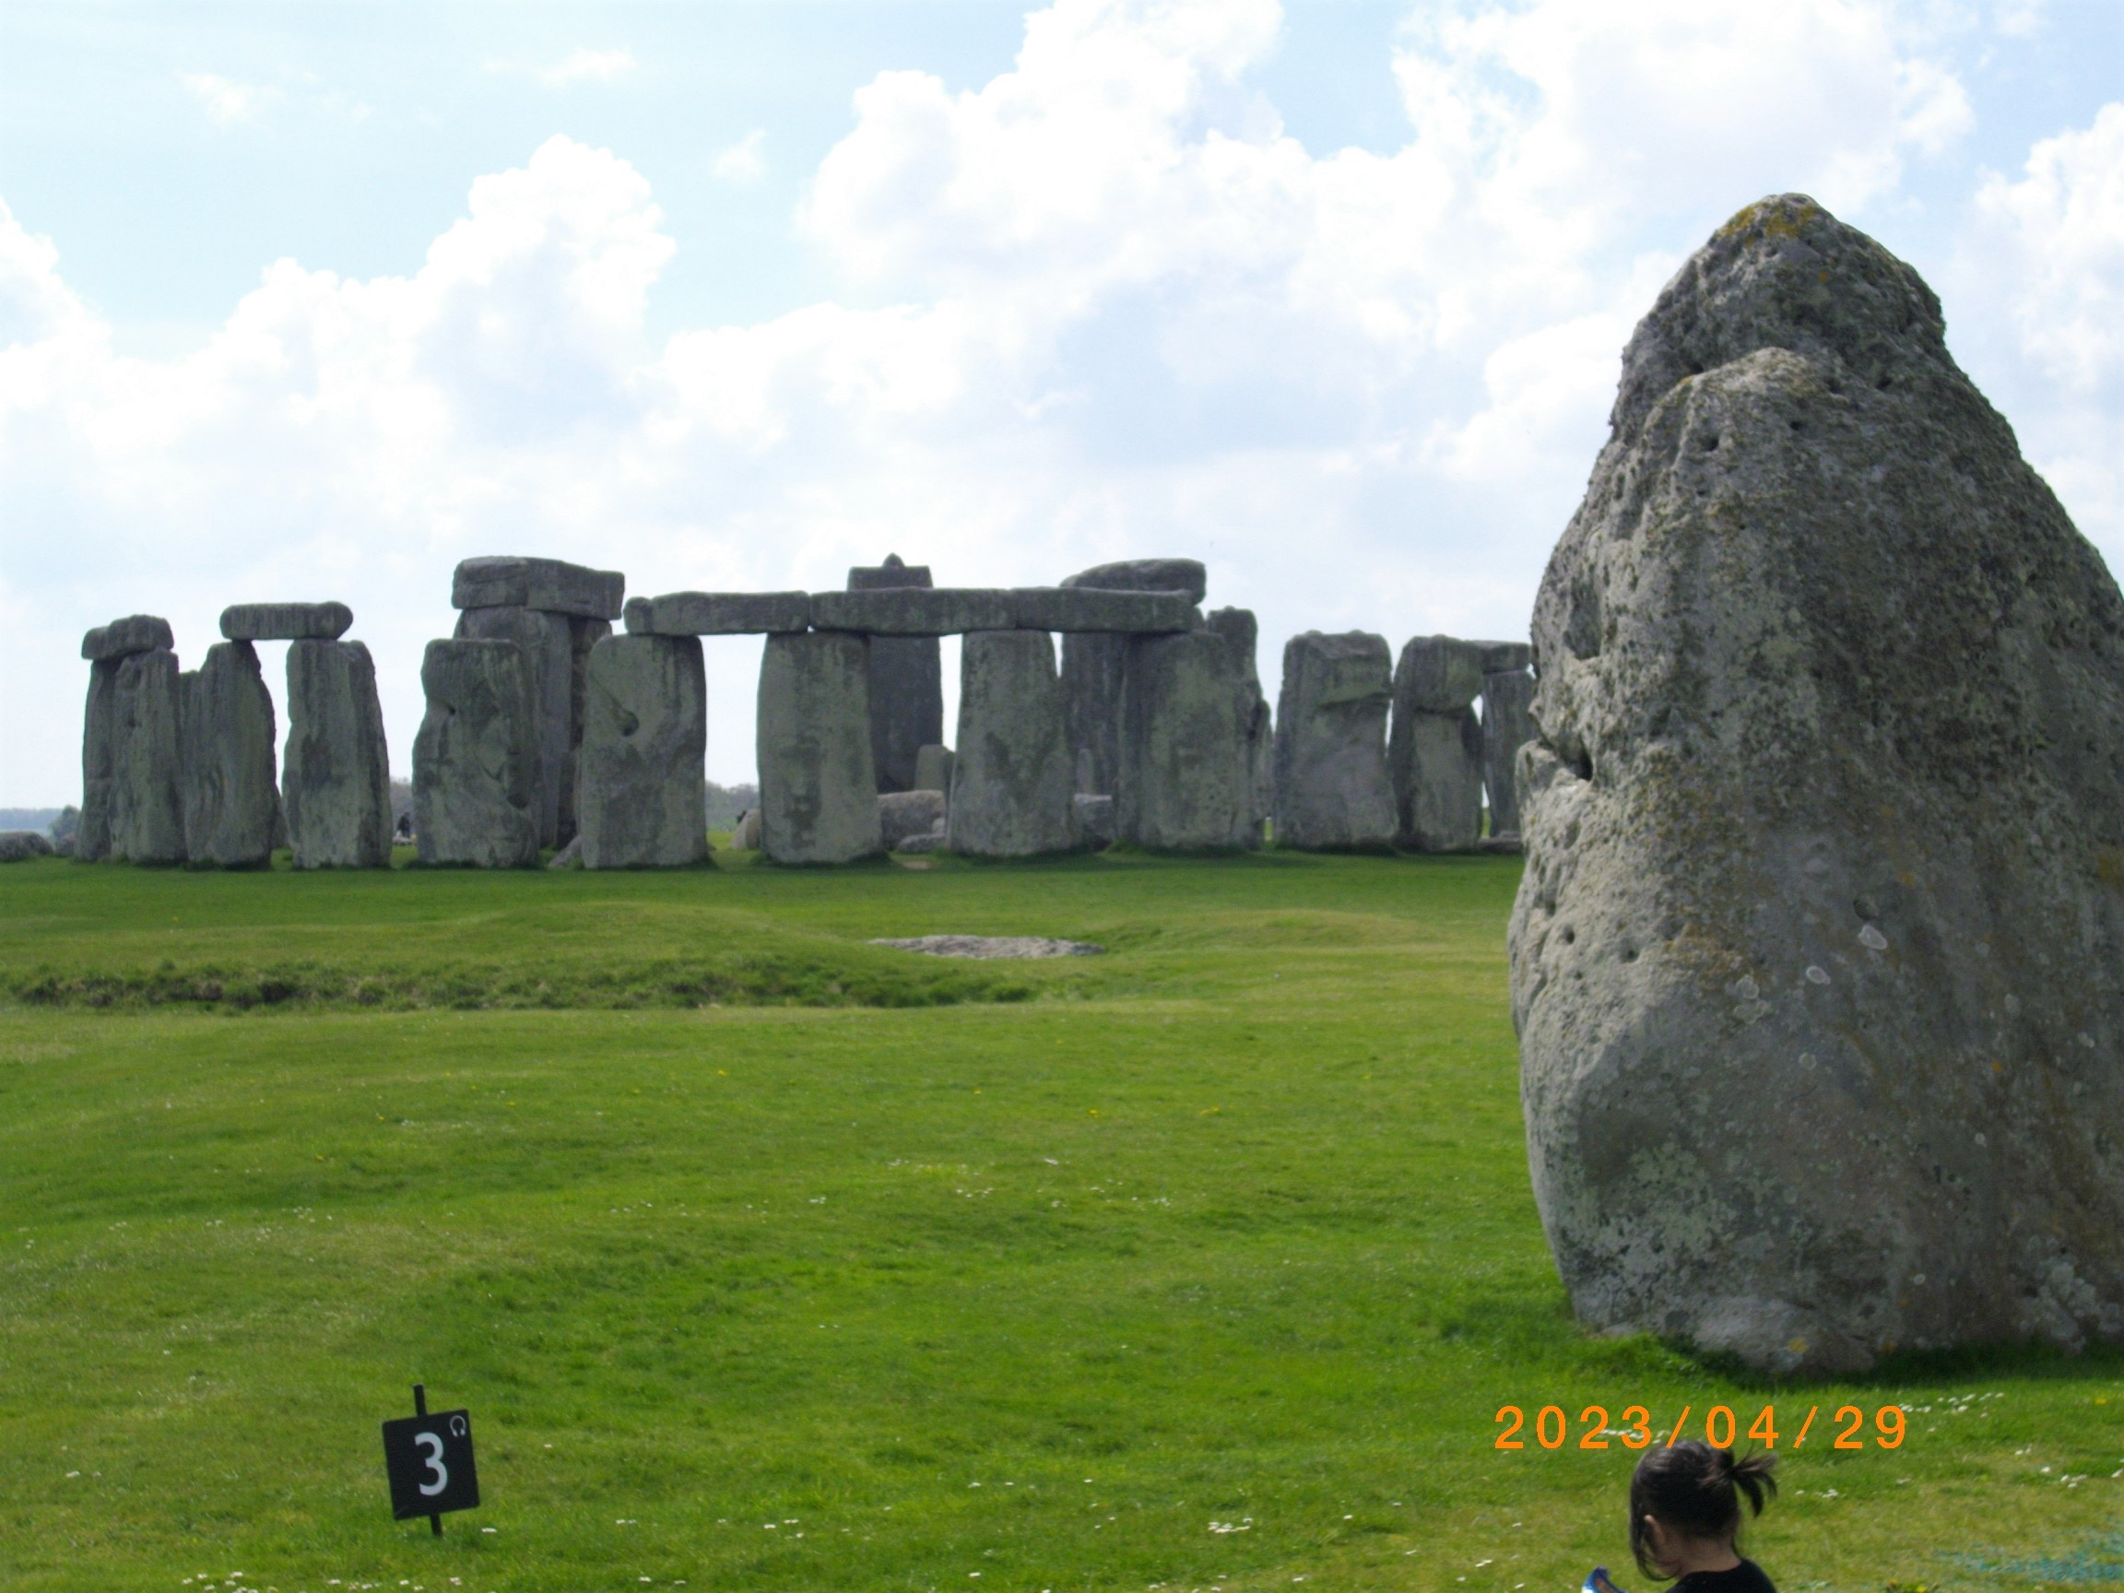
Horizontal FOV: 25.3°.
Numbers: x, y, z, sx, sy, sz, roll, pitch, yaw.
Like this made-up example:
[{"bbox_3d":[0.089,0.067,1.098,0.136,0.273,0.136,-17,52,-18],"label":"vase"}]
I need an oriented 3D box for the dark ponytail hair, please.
[{"bbox_3d":[1.058,1.177,7.800,0.250,0.230,0.185,0,0,44],"label":"dark ponytail hair"}]

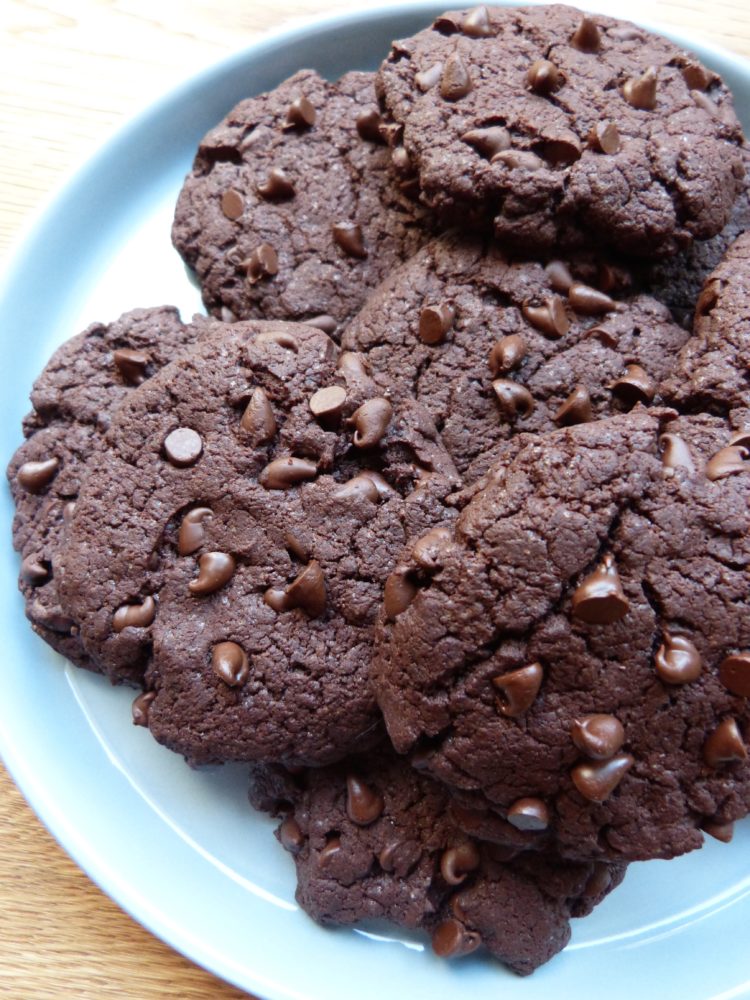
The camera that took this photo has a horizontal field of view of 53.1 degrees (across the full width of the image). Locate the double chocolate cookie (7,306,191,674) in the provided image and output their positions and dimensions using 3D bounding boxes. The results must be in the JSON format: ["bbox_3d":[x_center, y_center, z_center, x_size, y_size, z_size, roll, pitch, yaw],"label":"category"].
[{"bbox_3d":[-0.042,-0.004,0.186,0.091,0.017,0.091,0,72,-1],"label":"double chocolate cookie"}]

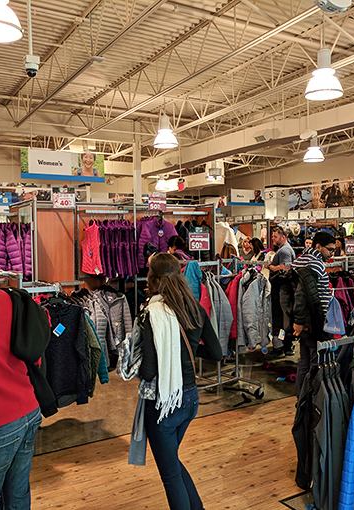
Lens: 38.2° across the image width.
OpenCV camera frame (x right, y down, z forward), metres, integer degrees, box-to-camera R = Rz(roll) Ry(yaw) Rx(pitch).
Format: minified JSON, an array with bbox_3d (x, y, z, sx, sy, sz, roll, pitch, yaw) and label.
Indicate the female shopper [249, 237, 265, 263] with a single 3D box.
[{"bbox_3d":[1.388,0.538,8.700,0.360,1.640,0.450,0,2,18],"label":"female shopper"}]

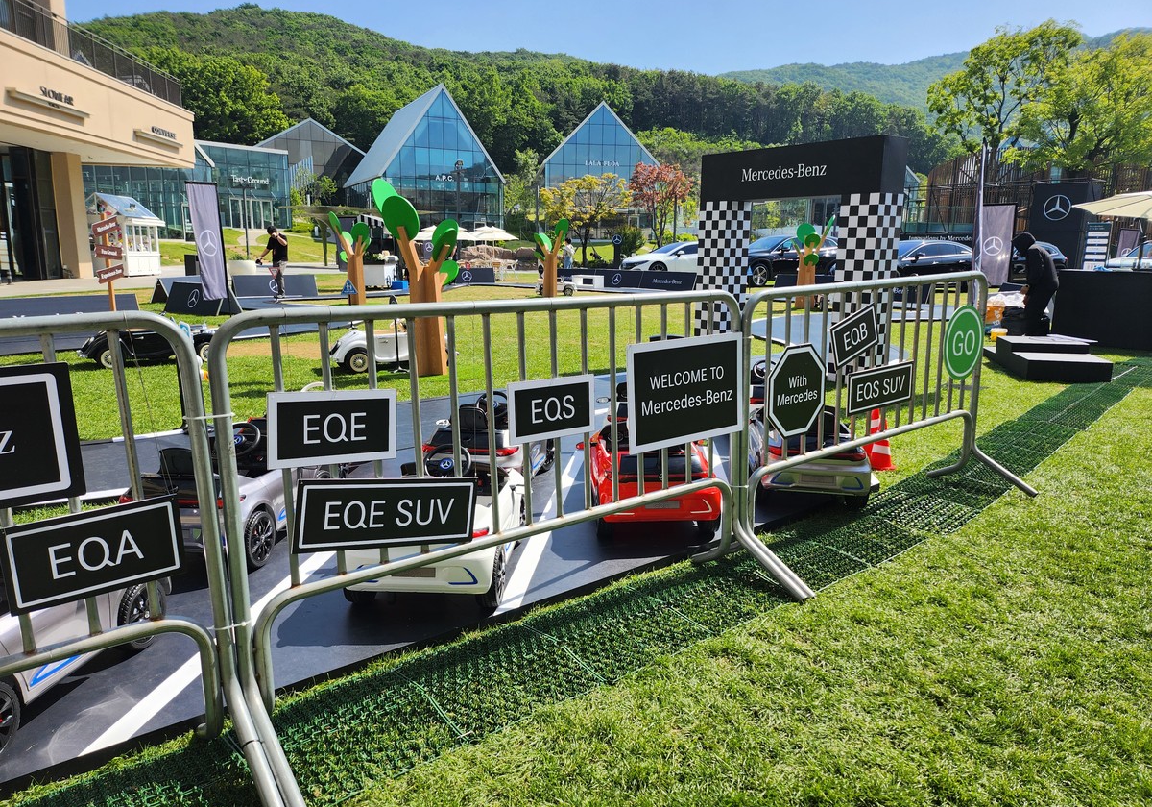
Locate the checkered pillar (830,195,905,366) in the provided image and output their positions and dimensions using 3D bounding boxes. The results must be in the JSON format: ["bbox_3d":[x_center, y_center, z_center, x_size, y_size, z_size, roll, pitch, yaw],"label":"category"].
[{"bbox_3d":[2.954,-1.155,8.177,0.387,1.900,0.446,-7,14,-33],"label":"checkered pillar"}]

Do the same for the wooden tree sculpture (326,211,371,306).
[{"bbox_3d":[-4.555,-2.900,16.005,0.880,1.857,0.850,-2,11,-16],"label":"wooden tree sculpture"}]

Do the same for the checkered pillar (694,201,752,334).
[{"bbox_3d":[1.698,-1.405,9.368,0.412,1.854,0.412,-8,14,-37],"label":"checkered pillar"}]

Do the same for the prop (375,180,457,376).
[{"bbox_3d":[-1.645,-1.304,8.369,0.820,1.970,0.780,-1,12,-11],"label":"prop"}]

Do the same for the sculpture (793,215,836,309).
[{"bbox_3d":[4.941,-2.929,16.625,0.840,1.905,0.840,4,11,16],"label":"sculpture"}]

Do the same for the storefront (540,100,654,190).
[{"bbox_3d":[1.690,-22.368,78.818,10.700,12.500,14.000,0,11,-6],"label":"storefront"}]

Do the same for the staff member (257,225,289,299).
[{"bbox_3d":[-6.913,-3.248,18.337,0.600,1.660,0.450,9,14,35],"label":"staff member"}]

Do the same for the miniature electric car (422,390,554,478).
[{"bbox_3d":[-0.469,0.190,4.281,0.580,0.480,0.980,2,12,5],"label":"miniature electric car"}]

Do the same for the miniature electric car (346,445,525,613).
[{"bbox_3d":[-0.523,0.403,3.235,0.580,0.480,0.980,2,12,3],"label":"miniature electric car"}]

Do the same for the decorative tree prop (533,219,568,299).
[{"bbox_3d":[-0.619,-3.742,20.601,0.860,1.970,0.800,0,11,-2],"label":"decorative tree prop"}]

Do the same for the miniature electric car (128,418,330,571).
[{"bbox_3d":[-1.493,0.326,3.545,0.580,0.480,0.980,2,12,7],"label":"miniature electric car"}]

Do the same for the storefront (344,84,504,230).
[{"bbox_3d":[-15.282,-22.793,78.007,11.780,13.470,15.150,-5,12,-27],"label":"storefront"}]

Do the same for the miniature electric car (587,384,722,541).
[{"bbox_3d":[0.352,0.274,4.146,0.640,0.500,1.060,0,11,-5],"label":"miniature electric car"}]

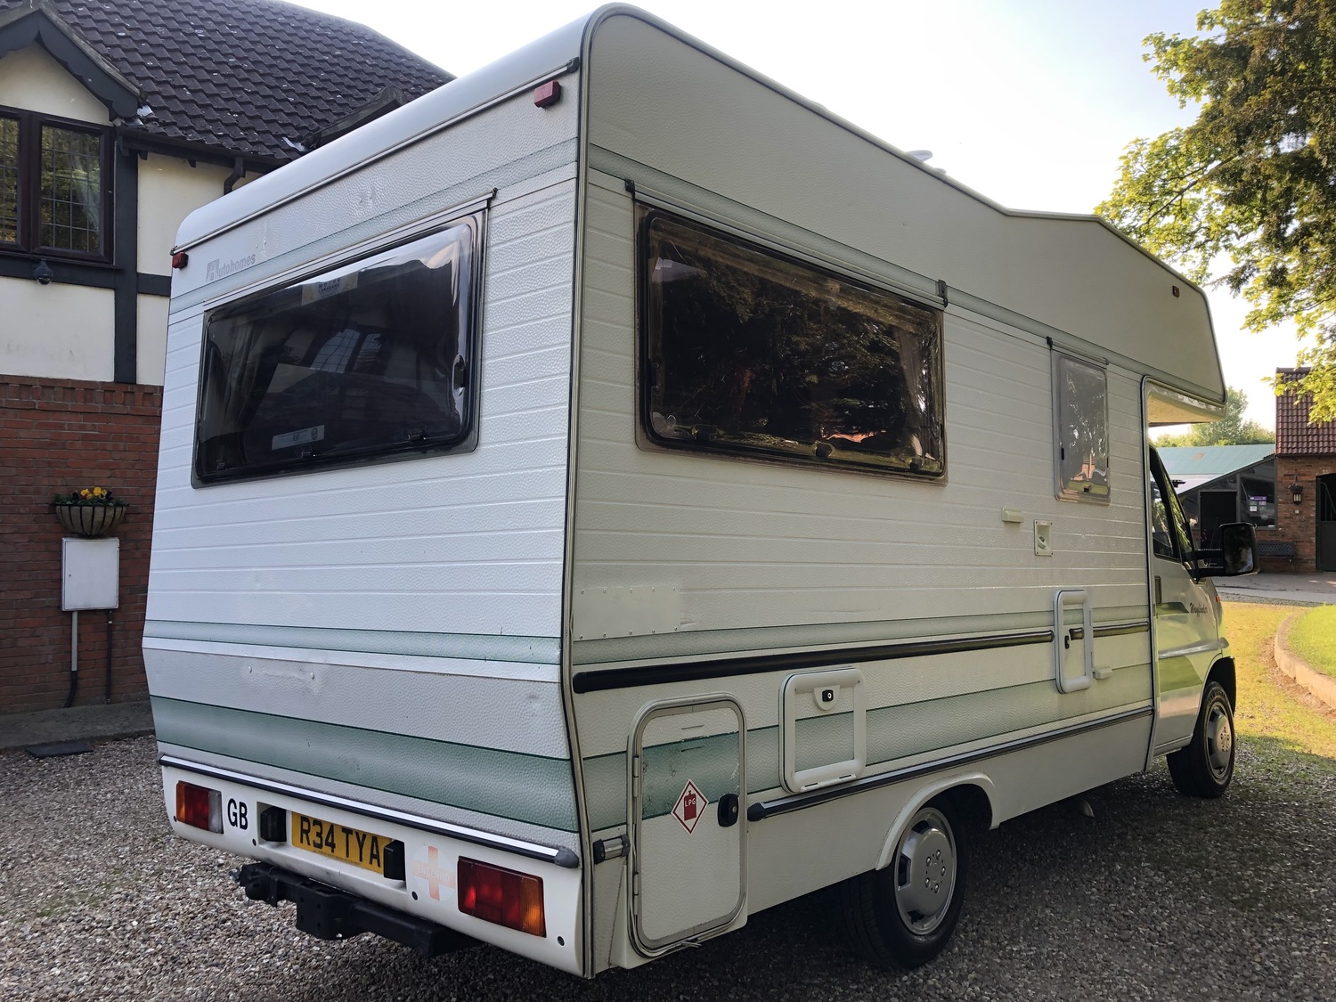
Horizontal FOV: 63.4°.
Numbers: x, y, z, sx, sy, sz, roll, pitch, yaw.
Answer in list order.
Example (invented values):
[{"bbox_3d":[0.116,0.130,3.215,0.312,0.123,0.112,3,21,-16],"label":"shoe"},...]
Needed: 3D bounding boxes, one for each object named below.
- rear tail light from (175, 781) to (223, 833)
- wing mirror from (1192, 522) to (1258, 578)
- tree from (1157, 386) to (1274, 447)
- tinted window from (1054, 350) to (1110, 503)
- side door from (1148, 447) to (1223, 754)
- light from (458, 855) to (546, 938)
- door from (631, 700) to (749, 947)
[{"bbox_3d":[-1.570,1.034,3.661,0.330,0.130,0.060,-4,-6,41],"label":"rear tail light"},{"bbox_3d":[2.921,0.254,5.677,0.330,0.285,0.130,-4,-5,43],"label":"wing mirror"},{"bbox_3d":[24.269,-0.997,48.000,5.800,8.200,5.800,-1,-4,22],"label":"tree"},{"bbox_3d":[1.645,-0.286,4.331,0.050,0.575,0.562,-4,-5,43],"label":"tinted window"},{"bbox_3d":[2.616,0.457,5.591,0.180,1.480,1.040,-4,-5,43],"label":"side door"},{"bbox_3d":[-0.392,0.951,2.619,0.325,0.130,0.060,-4,-6,41],"label":"light"},{"bbox_3d":[0.047,0.750,2.568,0.040,0.570,0.415,-4,-5,43],"label":"door"}]

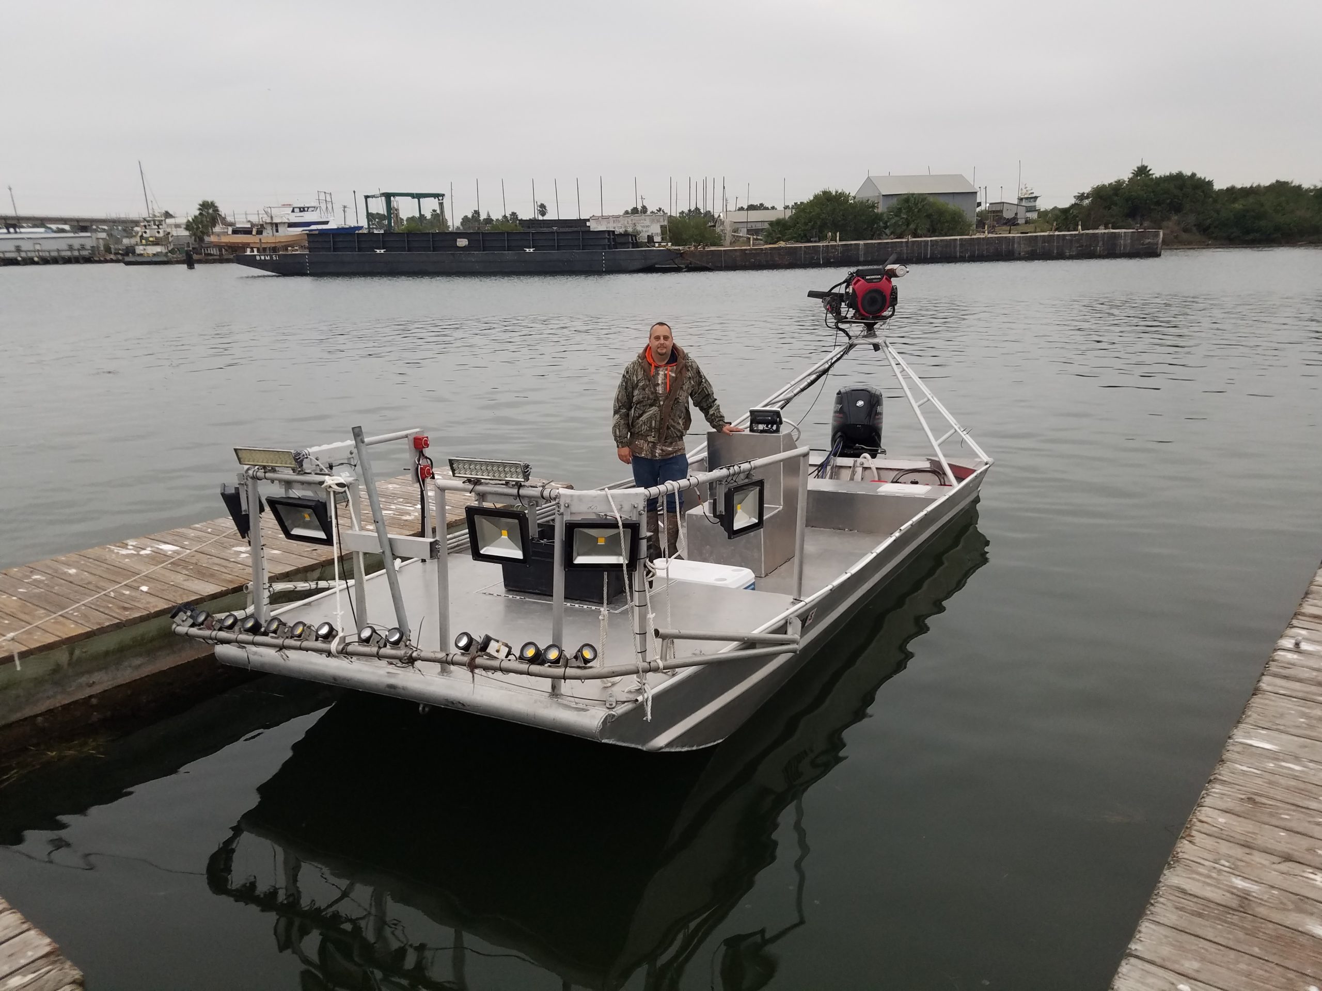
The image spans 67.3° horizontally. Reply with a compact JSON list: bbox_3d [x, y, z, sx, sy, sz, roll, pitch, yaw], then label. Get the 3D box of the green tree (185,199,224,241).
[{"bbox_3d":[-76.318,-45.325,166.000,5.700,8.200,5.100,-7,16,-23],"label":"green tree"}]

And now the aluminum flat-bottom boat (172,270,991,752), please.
[{"bbox_3d":[0.370,-0.320,6.650,2.450,2.150,6.350,7,17,29],"label":"aluminum flat-bottom boat"}]

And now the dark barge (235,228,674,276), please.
[{"bbox_3d":[-17.100,-20.600,84.600,36.600,3.800,9.140,1,15,8],"label":"dark barge"}]

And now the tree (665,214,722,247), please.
[{"bbox_3d":[3.353,-27.747,104.000,5.600,3.800,4.900,-1,14,2],"label":"tree"}]

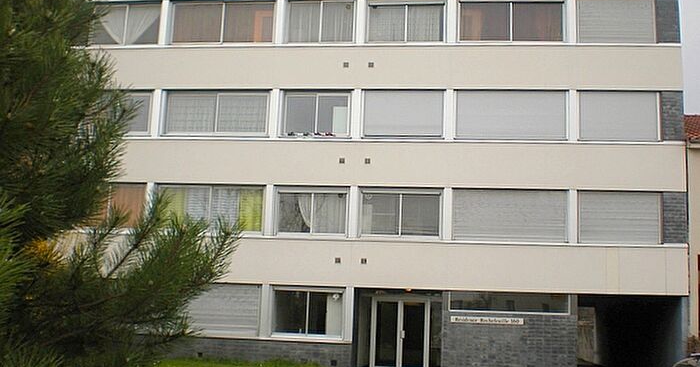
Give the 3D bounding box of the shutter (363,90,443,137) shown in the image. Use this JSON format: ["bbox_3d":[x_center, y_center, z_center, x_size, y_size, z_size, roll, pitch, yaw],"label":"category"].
[{"bbox_3d":[1.510,-1.975,22.001,2.306,1.430,0.150,1,-10,7],"label":"shutter"}]

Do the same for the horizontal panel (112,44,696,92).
[{"bbox_3d":[0.396,-3.389,22.350,17.781,1.322,0.250,1,-10,7],"label":"horizontal panel"}]

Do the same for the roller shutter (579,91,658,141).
[{"bbox_3d":[7.455,-1.867,21.293,2.199,1.441,0.150,1,-10,7],"label":"roller shutter"}]

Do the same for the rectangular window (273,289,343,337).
[{"bbox_3d":[-1.143,3.521,20.854,1.868,1.211,0.130,1,-9,7],"label":"rectangular window"}]

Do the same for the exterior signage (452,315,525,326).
[{"bbox_3d":[3.613,3.604,20.224,1.917,0.170,0.040,1,-9,7],"label":"exterior signage"}]

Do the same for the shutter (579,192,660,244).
[{"bbox_3d":[7.062,0.892,20.201,2.055,1.324,0.100,1,-9,7],"label":"shutter"}]

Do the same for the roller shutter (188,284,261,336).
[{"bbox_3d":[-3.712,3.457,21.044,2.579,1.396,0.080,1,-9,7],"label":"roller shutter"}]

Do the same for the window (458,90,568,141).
[{"bbox_3d":[4.389,-1.848,20.956,2.923,1.321,0.130,1,-9,7],"label":"window"}]

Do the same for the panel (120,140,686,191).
[{"bbox_3d":[0.287,-0.601,21.867,17.774,1.373,0.250,1,-10,7],"label":"panel"}]

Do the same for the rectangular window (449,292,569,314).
[{"bbox_3d":[4.194,3.145,20.264,3.141,0.546,0.100,1,-9,7],"label":"rectangular window"}]

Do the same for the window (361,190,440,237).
[{"bbox_3d":[1.396,0.856,20.941,2.193,1.246,0.120,1,-9,7],"label":"window"}]

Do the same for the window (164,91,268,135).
[{"bbox_3d":[-3.817,-2.000,22.042,2.985,1.274,0.130,1,-9,7],"label":"window"}]

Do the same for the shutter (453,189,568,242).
[{"bbox_3d":[4.409,0.872,21.159,3.170,1.473,0.150,1,-10,7],"label":"shutter"}]

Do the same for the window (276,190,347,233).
[{"bbox_3d":[-1.090,0.790,21.862,2.097,1.412,0.150,1,-10,7],"label":"window"}]

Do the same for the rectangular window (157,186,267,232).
[{"bbox_3d":[-3.886,0.703,21.630,2.989,1.237,0.130,1,-9,7],"label":"rectangular window"}]

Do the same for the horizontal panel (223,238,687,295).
[{"bbox_3d":[0.164,2.190,21.386,17.738,1.396,0.250,1,-10,7],"label":"horizontal panel"}]

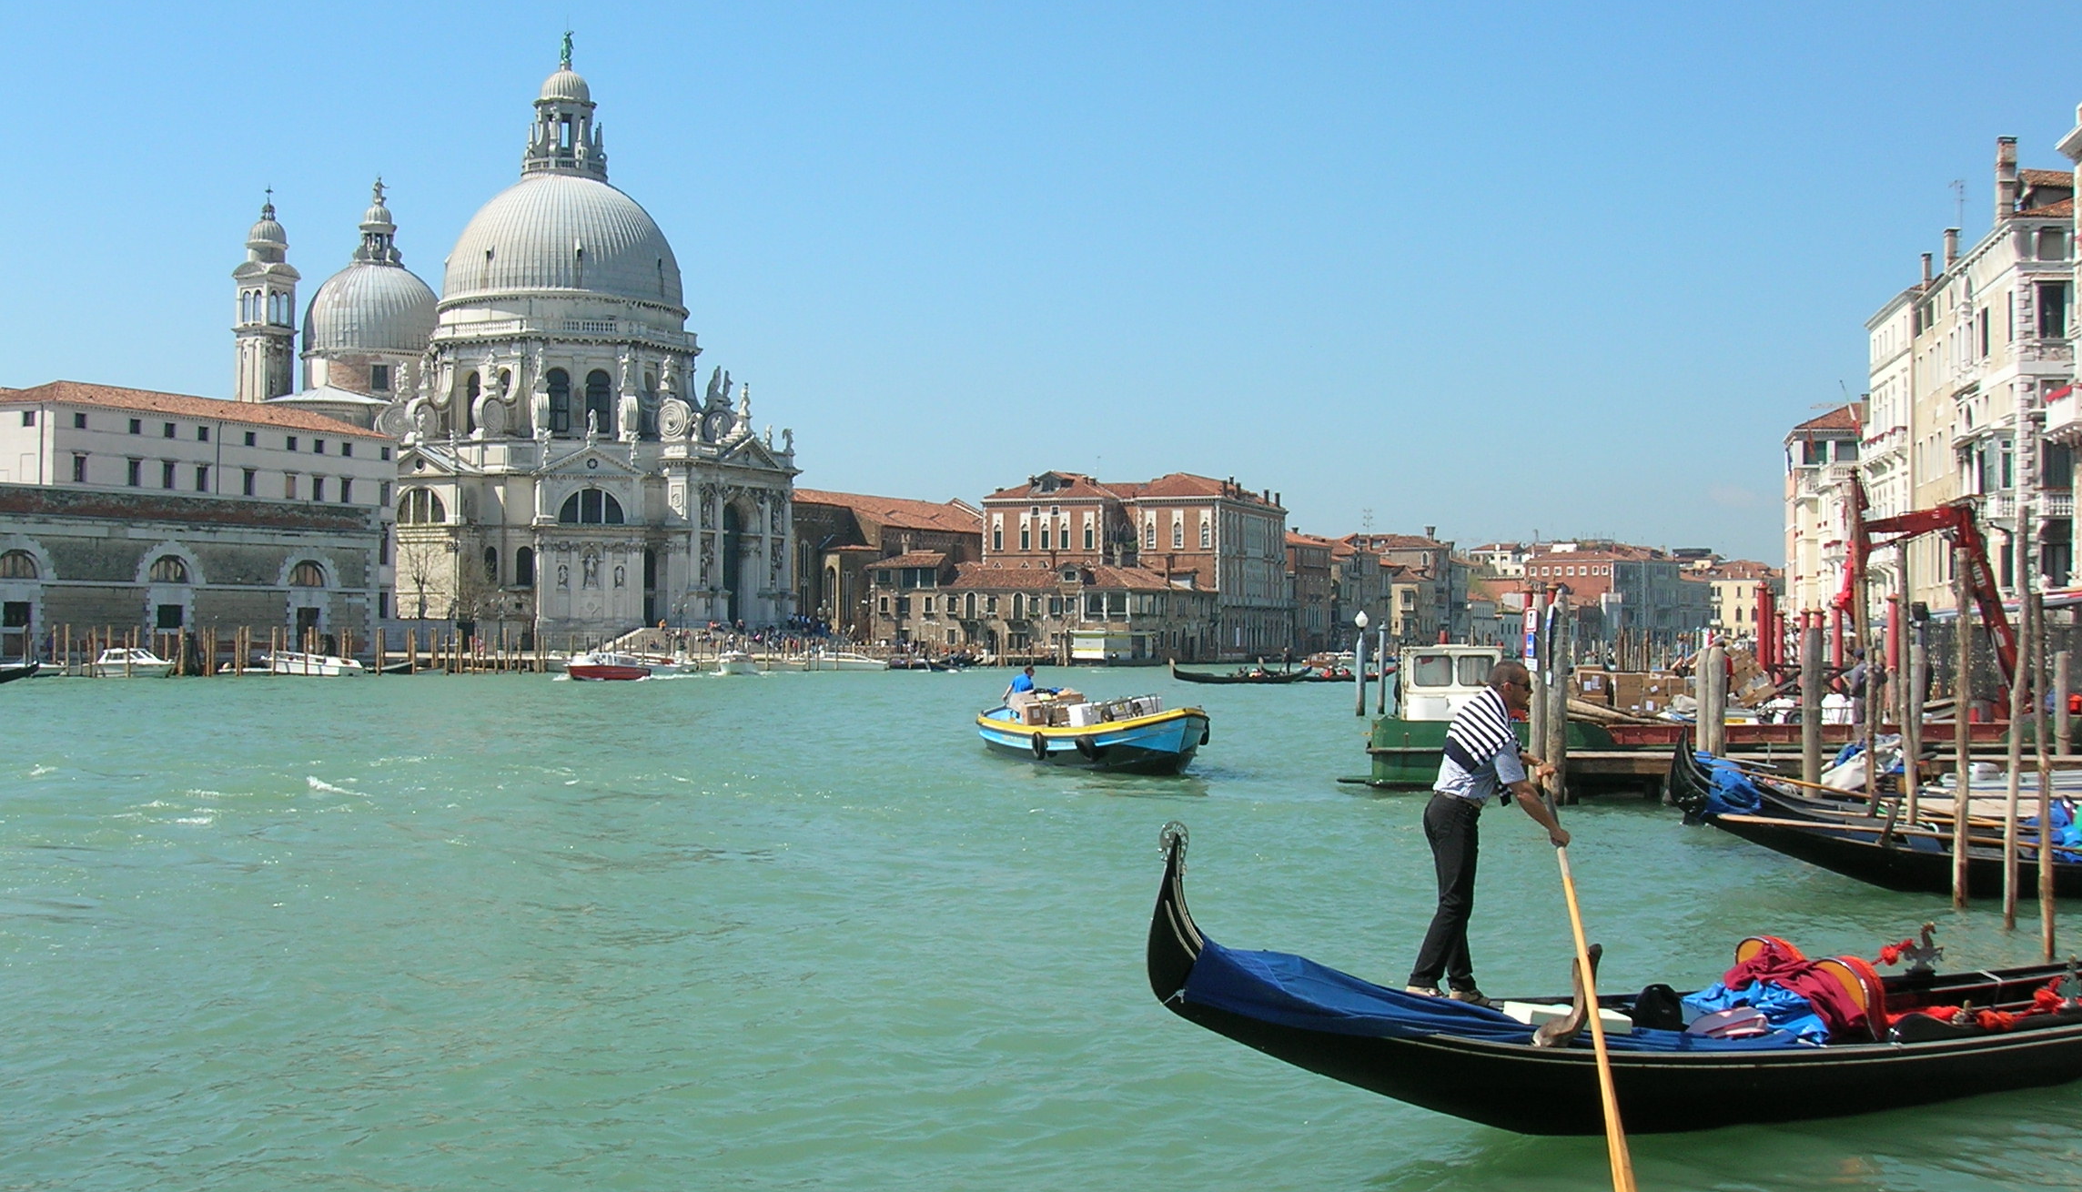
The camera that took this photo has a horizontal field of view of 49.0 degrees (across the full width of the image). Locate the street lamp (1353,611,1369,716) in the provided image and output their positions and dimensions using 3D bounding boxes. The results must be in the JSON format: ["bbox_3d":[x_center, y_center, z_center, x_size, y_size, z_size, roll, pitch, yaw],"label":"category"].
[{"bbox_3d":[10.638,2.246,76.000,0.480,3.470,0.480,0,-1,0],"label":"street lamp"}]

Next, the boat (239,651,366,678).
[{"bbox_3d":[-50.495,4.605,157.000,7.800,1.800,2.400,0,-1,23],"label":"boat"}]

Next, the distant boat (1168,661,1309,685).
[{"bbox_3d":[12.463,4.738,144.000,9.300,1.500,1.400,1,-1,-14],"label":"distant boat"}]

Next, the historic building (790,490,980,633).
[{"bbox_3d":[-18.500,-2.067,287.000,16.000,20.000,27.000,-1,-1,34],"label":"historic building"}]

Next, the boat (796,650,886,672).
[{"bbox_3d":[-17.110,5.676,201.000,8.000,1.850,2.400,0,-1,-6],"label":"boat"}]

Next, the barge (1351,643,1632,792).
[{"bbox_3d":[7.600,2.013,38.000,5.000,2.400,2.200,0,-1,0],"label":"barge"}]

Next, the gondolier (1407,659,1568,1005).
[{"bbox_3d":[2.235,1.187,11.500,0.760,1.720,0.580,0,-1,-7],"label":"gondolier"}]

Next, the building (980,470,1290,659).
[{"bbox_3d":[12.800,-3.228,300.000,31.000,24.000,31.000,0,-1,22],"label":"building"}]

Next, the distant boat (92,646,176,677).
[{"bbox_3d":[-59.081,4.257,148.500,5.500,2.000,2.100,0,-1,-6],"label":"distant boat"}]

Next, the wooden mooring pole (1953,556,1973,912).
[{"bbox_3d":[8.192,1.229,20.300,0.140,3.150,0.140,0,-1,0],"label":"wooden mooring pole"}]

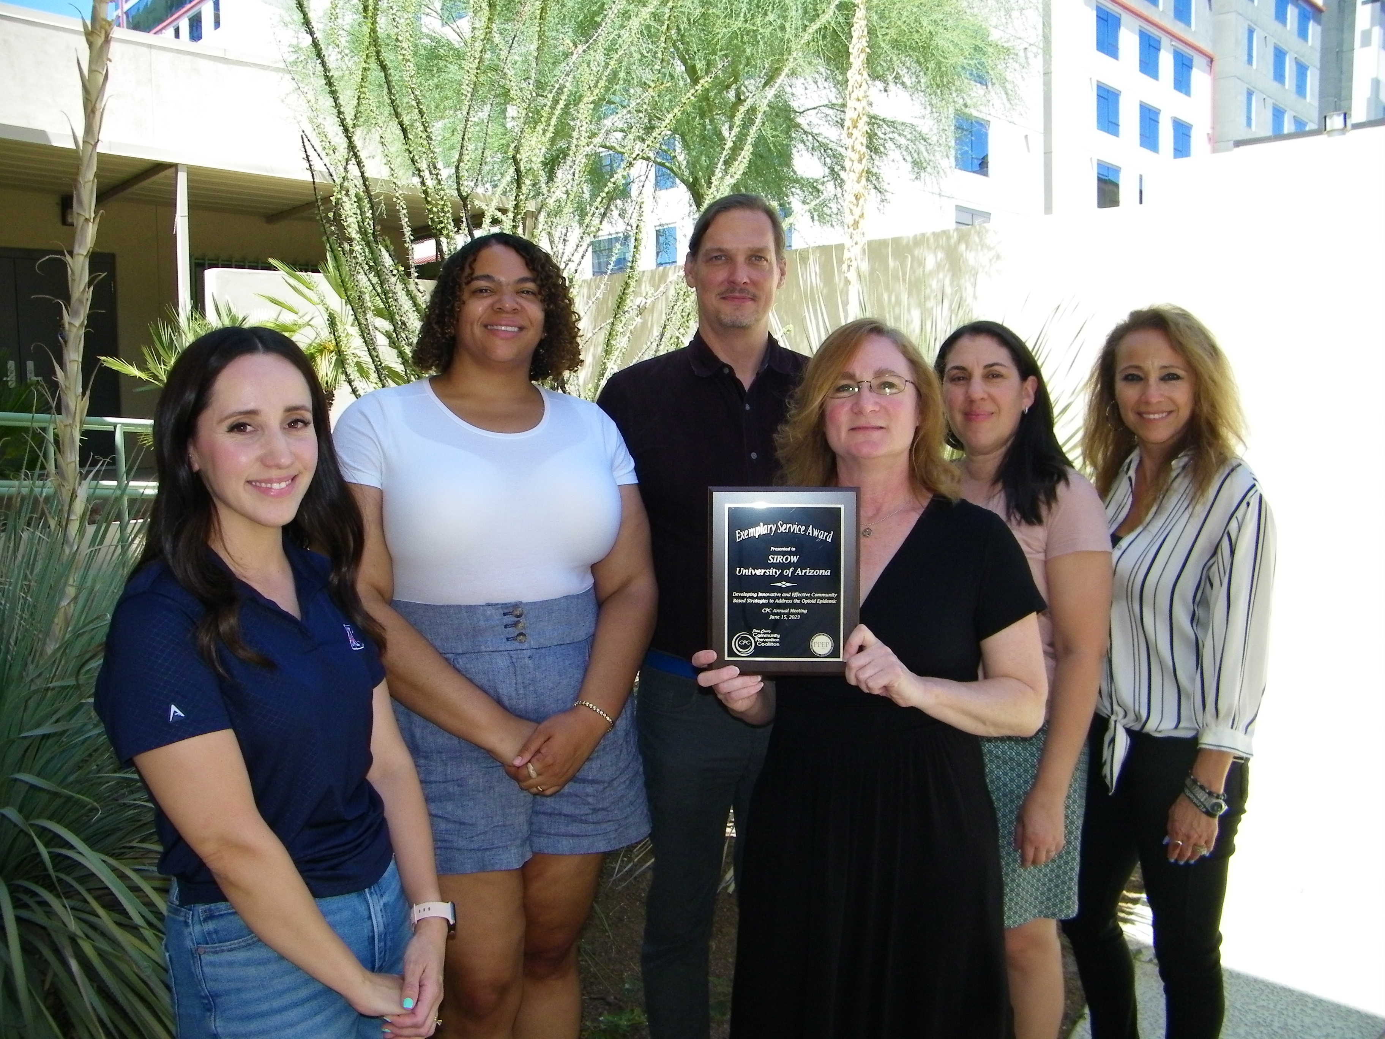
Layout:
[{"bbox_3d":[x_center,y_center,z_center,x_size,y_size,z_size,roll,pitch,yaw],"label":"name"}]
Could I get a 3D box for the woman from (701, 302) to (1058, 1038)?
[{"bbox_3d":[0.294,0.489,1.800,0.530,1.620,0.440,0,3,13],"label":"woman"}]

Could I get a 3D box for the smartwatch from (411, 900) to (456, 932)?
[{"bbox_3d":[-0.292,0.447,1.260,0.052,0.036,0.058,-10,-39,-21],"label":"smartwatch"}]

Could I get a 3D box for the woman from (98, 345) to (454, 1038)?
[{"bbox_3d":[-0.462,0.563,1.310,0.400,1.580,0.450,1,3,32],"label":"woman"}]

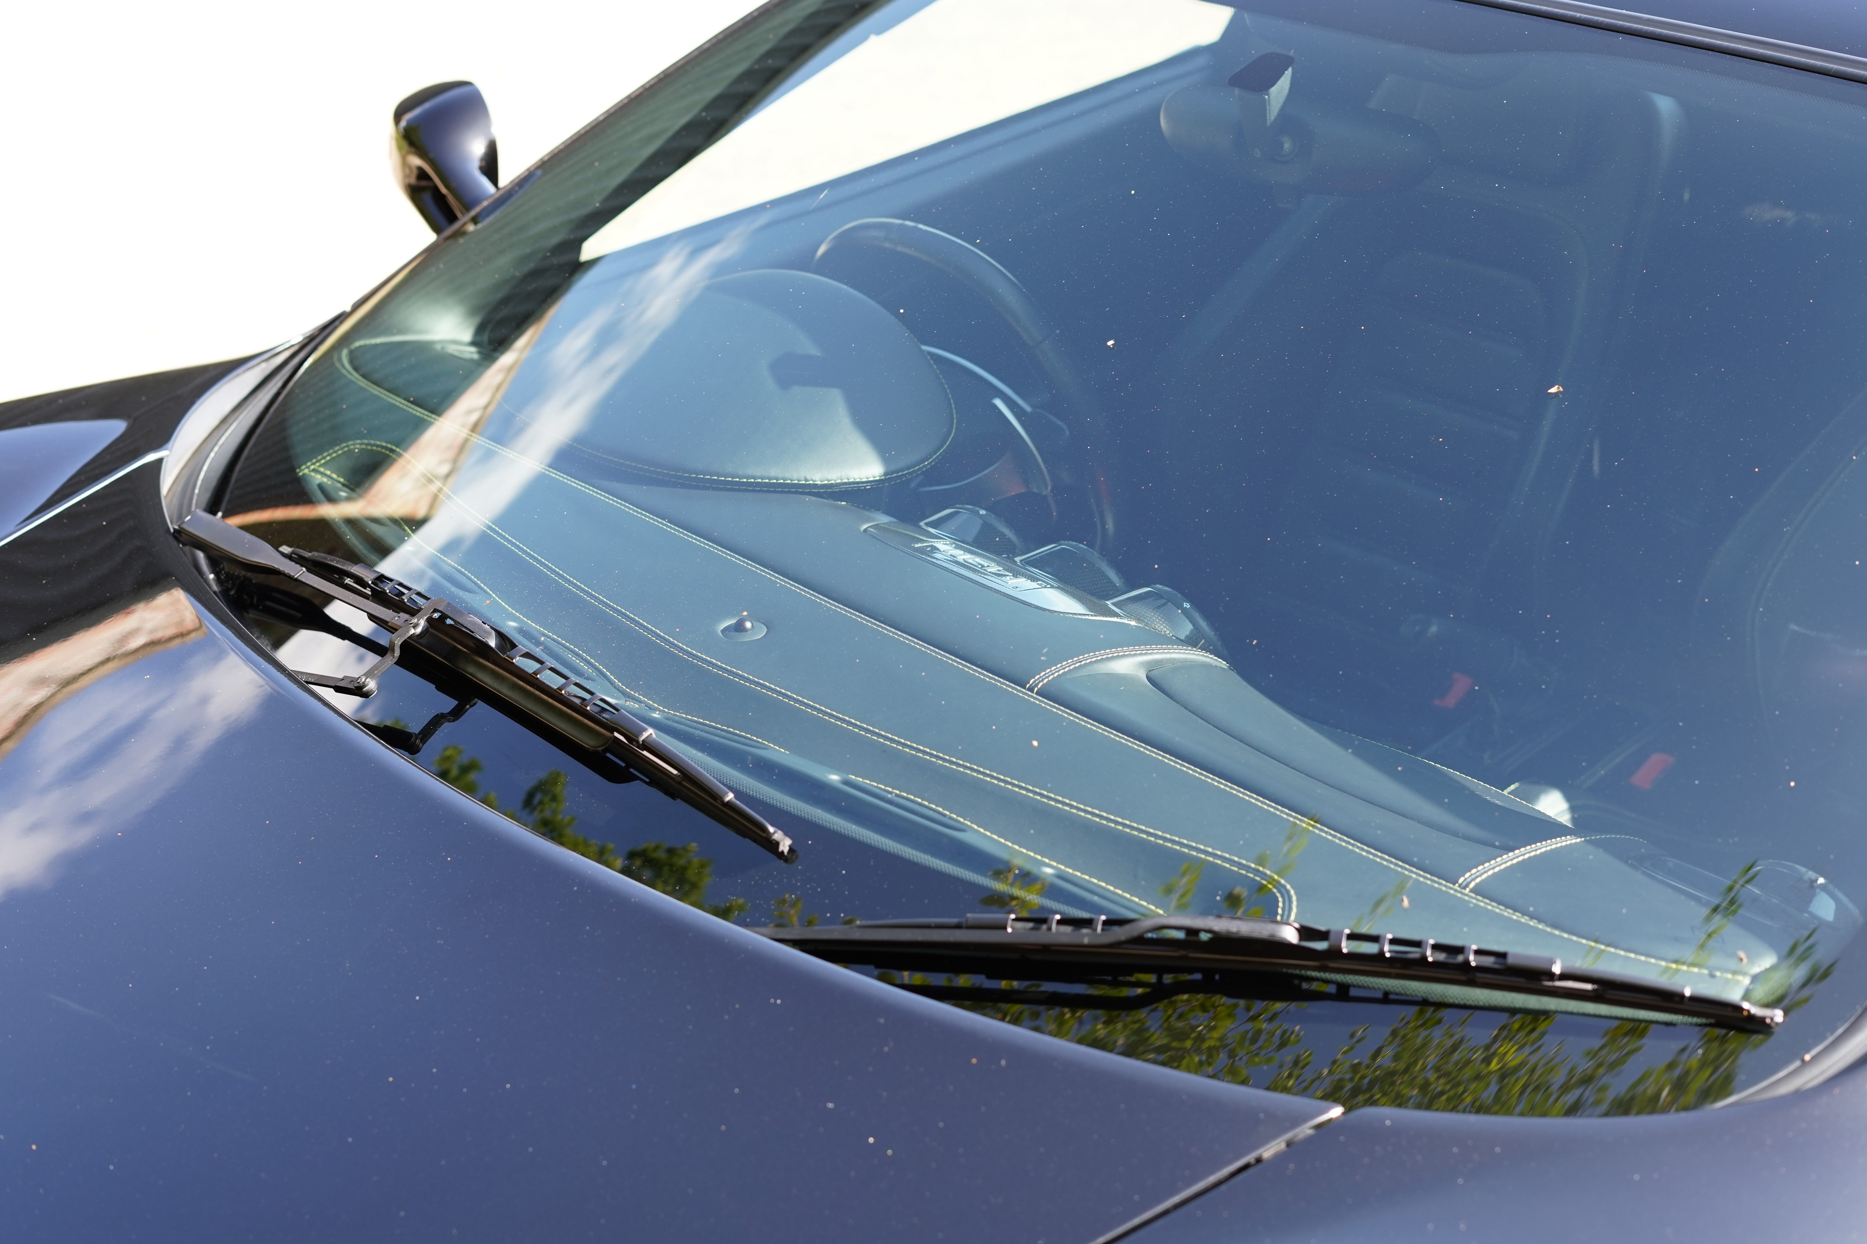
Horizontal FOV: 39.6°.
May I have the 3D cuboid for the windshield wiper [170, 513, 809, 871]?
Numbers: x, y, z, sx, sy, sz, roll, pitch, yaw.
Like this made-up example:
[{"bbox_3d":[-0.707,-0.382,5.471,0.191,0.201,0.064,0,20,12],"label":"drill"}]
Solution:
[{"bbox_3d":[-0.325,0.035,1.710,0.660,0.055,0.075,24,61,39],"label":"windshield wiper"}]

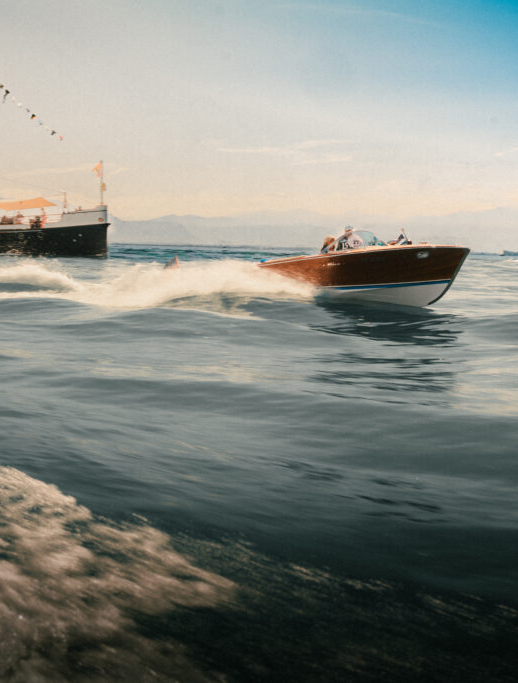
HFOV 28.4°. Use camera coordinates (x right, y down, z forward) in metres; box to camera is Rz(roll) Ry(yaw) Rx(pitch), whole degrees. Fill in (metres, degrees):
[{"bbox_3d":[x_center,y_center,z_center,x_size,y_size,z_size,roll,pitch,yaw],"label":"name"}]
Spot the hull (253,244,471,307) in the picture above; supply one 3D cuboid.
[{"bbox_3d":[1.880,-1.410,24.310,6.500,1.380,2.200,0,4,31],"label":"hull"}]

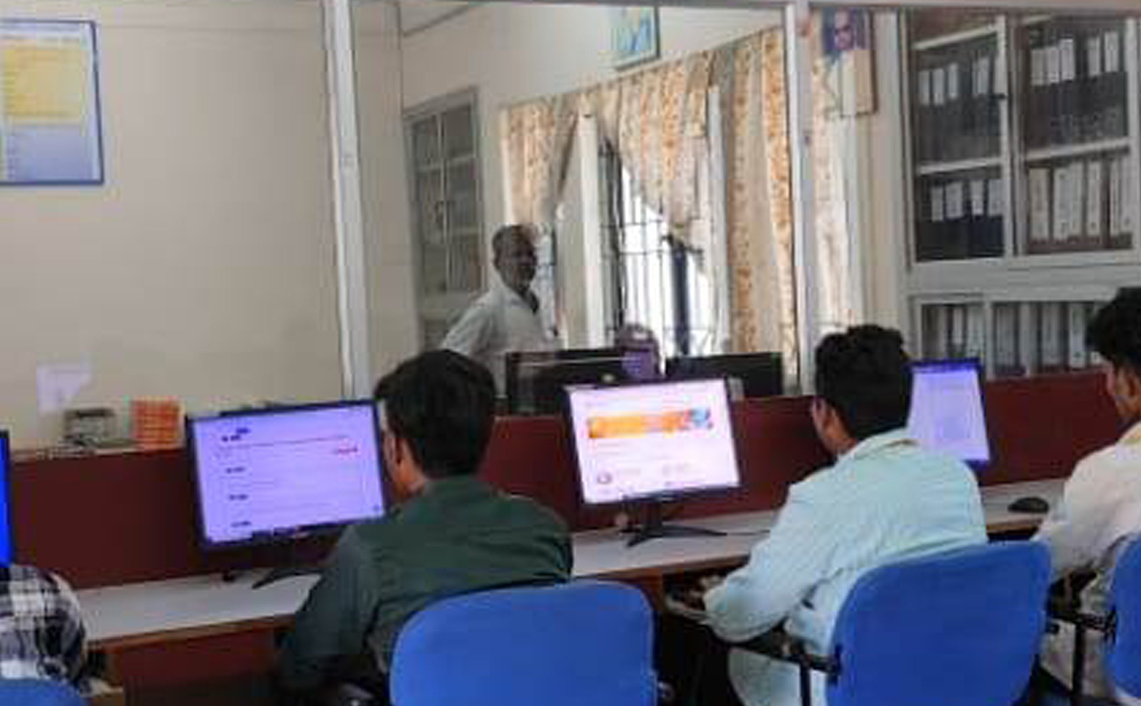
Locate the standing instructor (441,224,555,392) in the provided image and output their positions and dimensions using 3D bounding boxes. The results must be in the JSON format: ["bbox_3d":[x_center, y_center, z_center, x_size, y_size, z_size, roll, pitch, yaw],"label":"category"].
[{"bbox_3d":[-0.284,0.275,4.800,0.340,1.630,0.480,1,5,41],"label":"standing instructor"}]

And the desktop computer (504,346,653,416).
[{"bbox_3d":[0.032,0.197,3.550,0.460,0.410,0.190,-3,4,-3],"label":"desktop computer"}]

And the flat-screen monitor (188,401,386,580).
[{"bbox_3d":[-0.613,0.308,2.509,0.430,0.390,0.190,-5,5,-35],"label":"flat-screen monitor"}]

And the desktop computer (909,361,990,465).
[{"bbox_3d":[0.850,0.211,2.930,0.440,0.385,0.190,-4,4,-23],"label":"desktop computer"}]

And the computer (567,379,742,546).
[{"bbox_3d":[0.206,0.255,2.731,0.440,0.385,0.190,-4,4,-25],"label":"computer"}]

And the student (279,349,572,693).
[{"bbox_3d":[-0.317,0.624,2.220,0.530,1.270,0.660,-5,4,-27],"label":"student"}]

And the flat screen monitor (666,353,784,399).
[{"bbox_3d":[0.504,0.184,3.780,0.400,0.360,0.190,-3,4,-5],"label":"flat screen monitor"}]

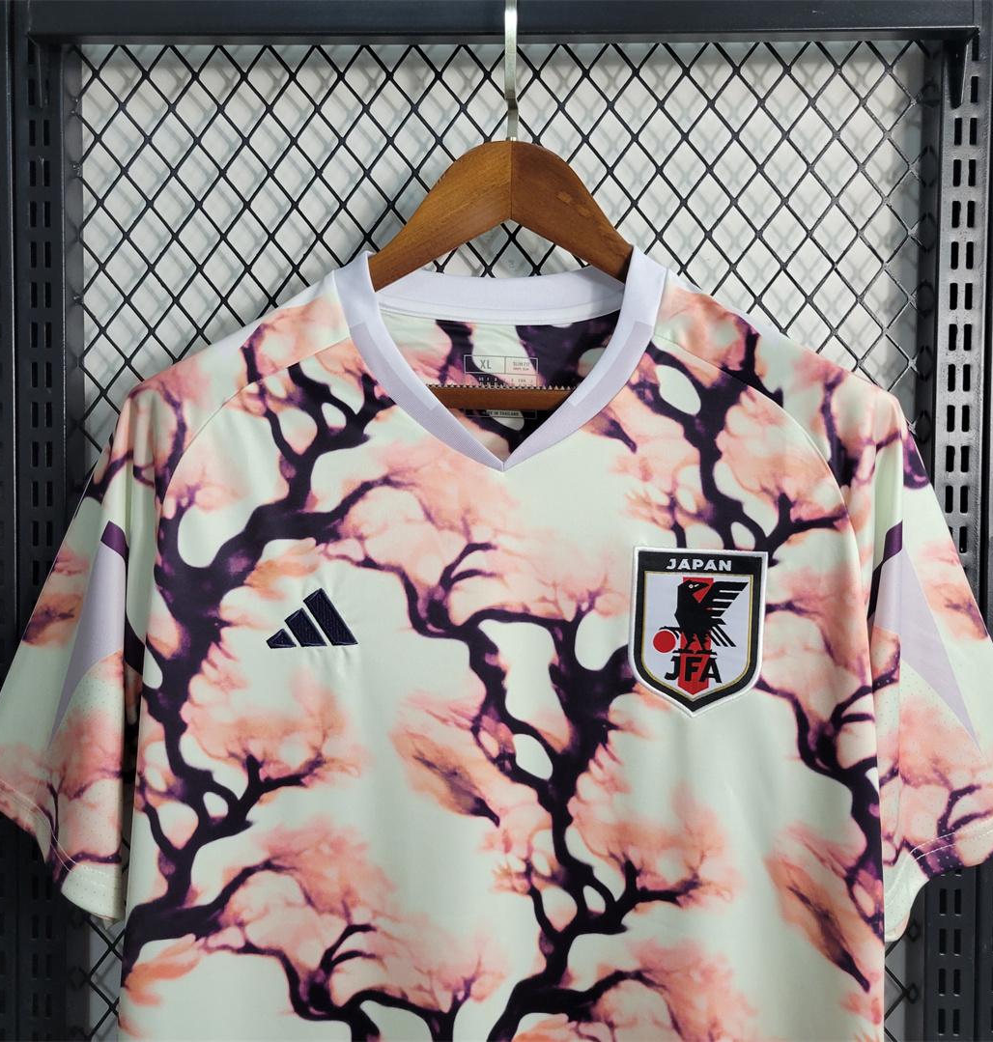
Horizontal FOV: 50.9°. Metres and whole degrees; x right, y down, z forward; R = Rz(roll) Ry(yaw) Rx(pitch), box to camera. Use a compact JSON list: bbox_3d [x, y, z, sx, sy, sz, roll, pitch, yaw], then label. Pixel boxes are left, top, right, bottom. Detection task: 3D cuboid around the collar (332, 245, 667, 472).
[{"bbox_3d":[0.002,-0.101,0.655,0.207,0.142,0.090,1,1,0],"label":"collar"}]

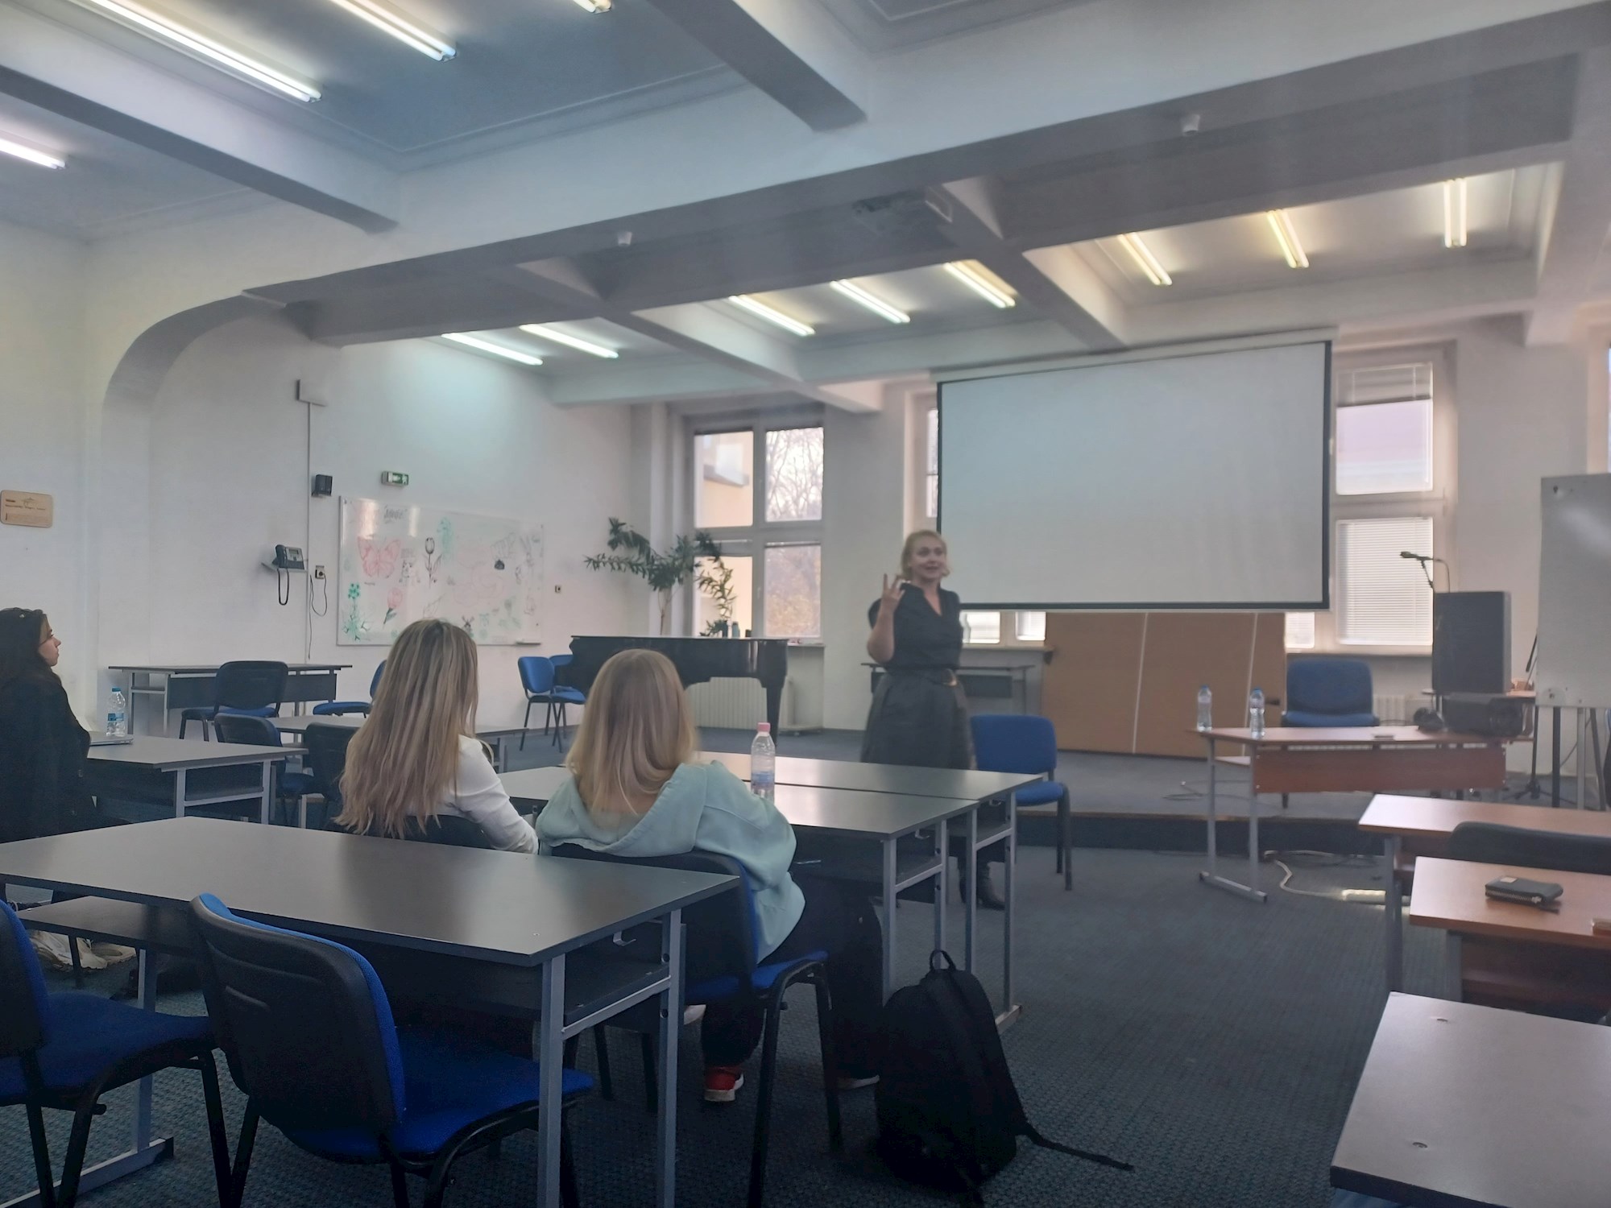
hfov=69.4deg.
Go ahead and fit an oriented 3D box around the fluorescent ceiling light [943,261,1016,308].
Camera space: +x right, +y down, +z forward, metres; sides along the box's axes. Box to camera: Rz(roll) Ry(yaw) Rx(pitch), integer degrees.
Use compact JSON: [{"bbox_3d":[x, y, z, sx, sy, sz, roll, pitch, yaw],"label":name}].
[{"bbox_3d":[1.279,-2.443,8.774,0.150,0.080,1.450,0,-2,29],"label":"fluorescent ceiling light"}]

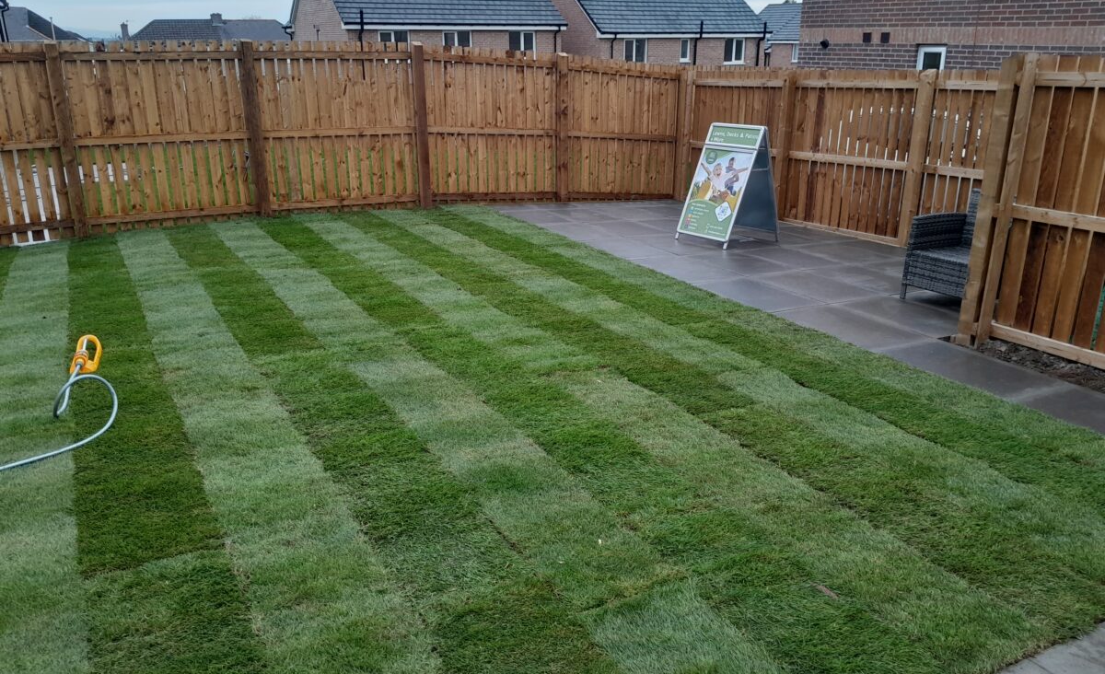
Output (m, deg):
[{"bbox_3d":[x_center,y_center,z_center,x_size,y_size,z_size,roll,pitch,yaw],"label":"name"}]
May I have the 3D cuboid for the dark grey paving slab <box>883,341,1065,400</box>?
[{"bbox_3d":[2.392,0.195,4.824,0.605,0.040,0.905,-8,20,-27],"label":"dark grey paving slab"}]

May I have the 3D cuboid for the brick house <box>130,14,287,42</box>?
[{"bbox_3d":[-31.681,-26.759,79.110,16.500,7.800,8.200,-5,21,-15],"label":"brick house"}]

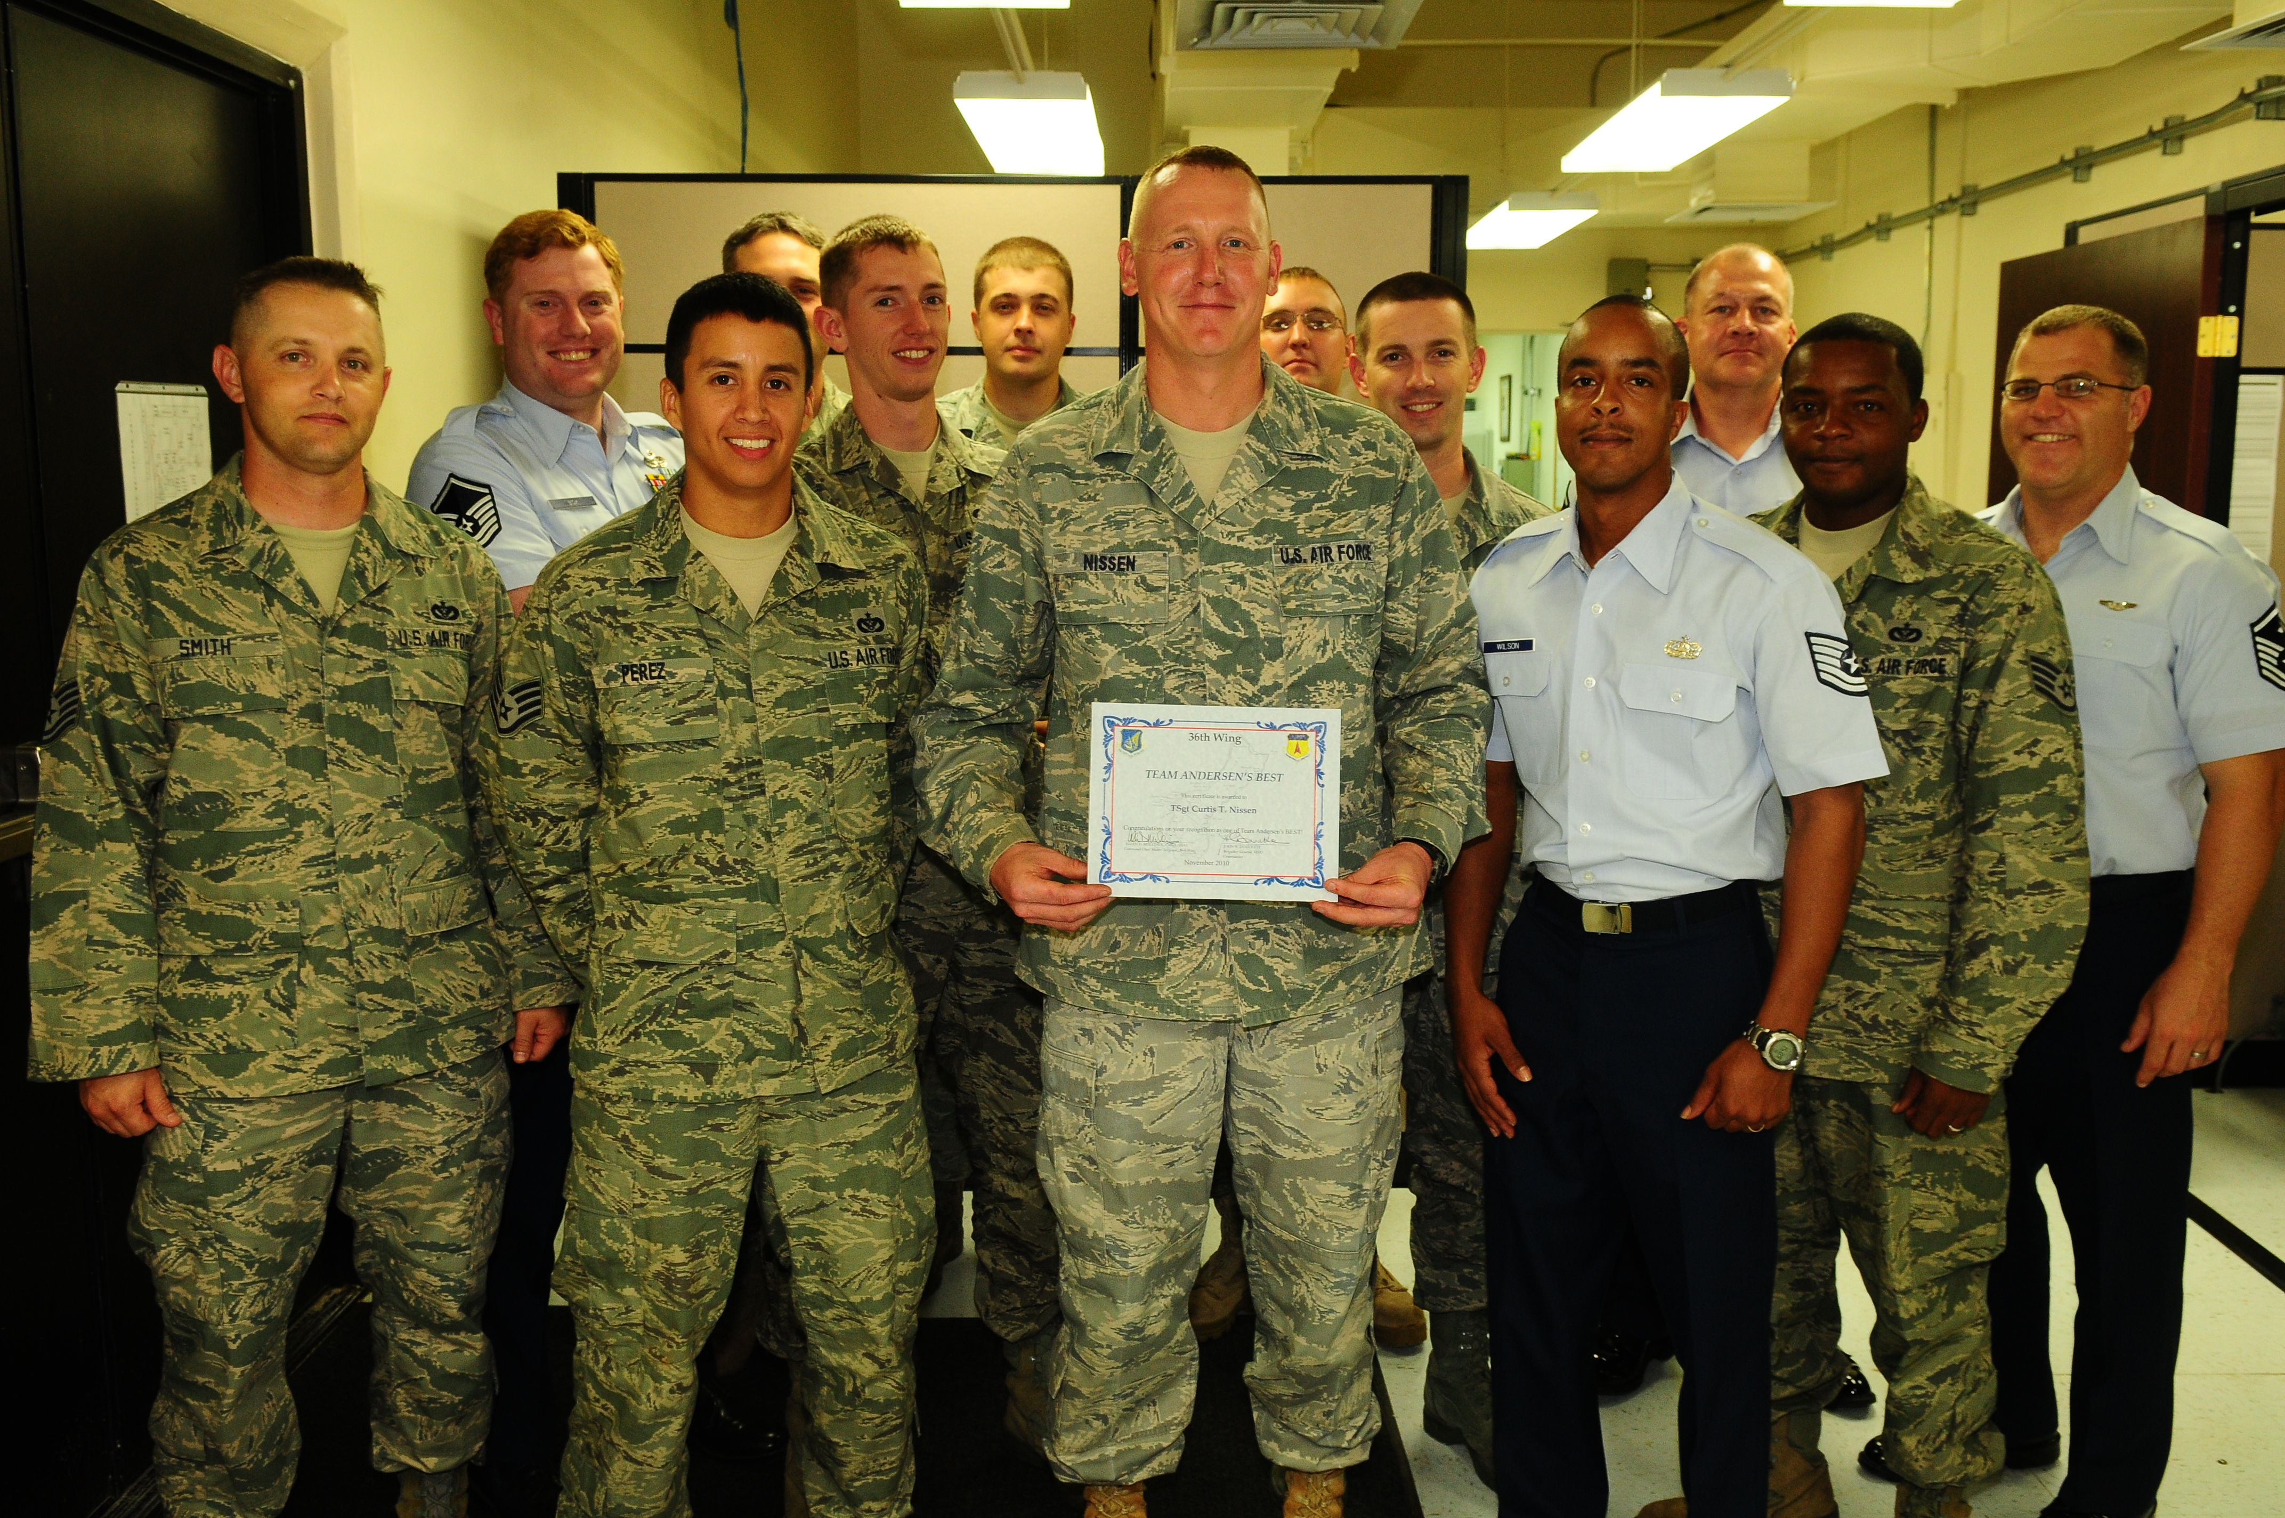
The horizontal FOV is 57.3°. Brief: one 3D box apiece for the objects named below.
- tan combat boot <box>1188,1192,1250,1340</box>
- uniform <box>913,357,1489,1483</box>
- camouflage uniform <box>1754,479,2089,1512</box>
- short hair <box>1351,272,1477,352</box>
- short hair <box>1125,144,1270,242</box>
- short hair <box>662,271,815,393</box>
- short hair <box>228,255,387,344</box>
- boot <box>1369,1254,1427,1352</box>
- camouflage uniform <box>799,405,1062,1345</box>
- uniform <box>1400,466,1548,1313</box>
[{"bbox_3d":[0.189,0.838,3.628,0.115,0.235,0.310,3,9,23],"label":"tan combat boot"},{"bbox_3d":[0.071,0.234,2.565,0.660,1.438,0.420,0,9,0],"label":"uniform"},{"bbox_3d":[0.995,0.303,2.697,0.530,1.333,0.360,6,11,35],"label":"camouflage uniform"},{"bbox_3d":[0.365,-0.578,2.785,0.165,0.140,0.190,1,9,7],"label":"short hair"},{"bbox_3d":[0.066,-0.648,2.450,0.167,0.140,0.195,-1,9,-2],"label":"short hair"},{"bbox_3d":[-0.454,-0.470,2.356,0.170,0.155,0.195,-3,9,-18],"label":"short hair"},{"bbox_3d":[-0.966,-0.507,2.411,0.165,0.140,0.195,-6,10,-33],"label":"short hair"},{"bbox_3d":[0.377,0.839,3.618,0.115,0.235,0.310,-4,9,-23],"label":"boot"},{"bbox_3d":[-0.315,0.179,2.941,0.510,1.337,0.350,-3,9,-20],"label":"camouflage uniform"},{"bbox_3d":[0.427,0.184,2.942,0.510,1.230,0.330,-1,9,-8],"label":"uniform"}]

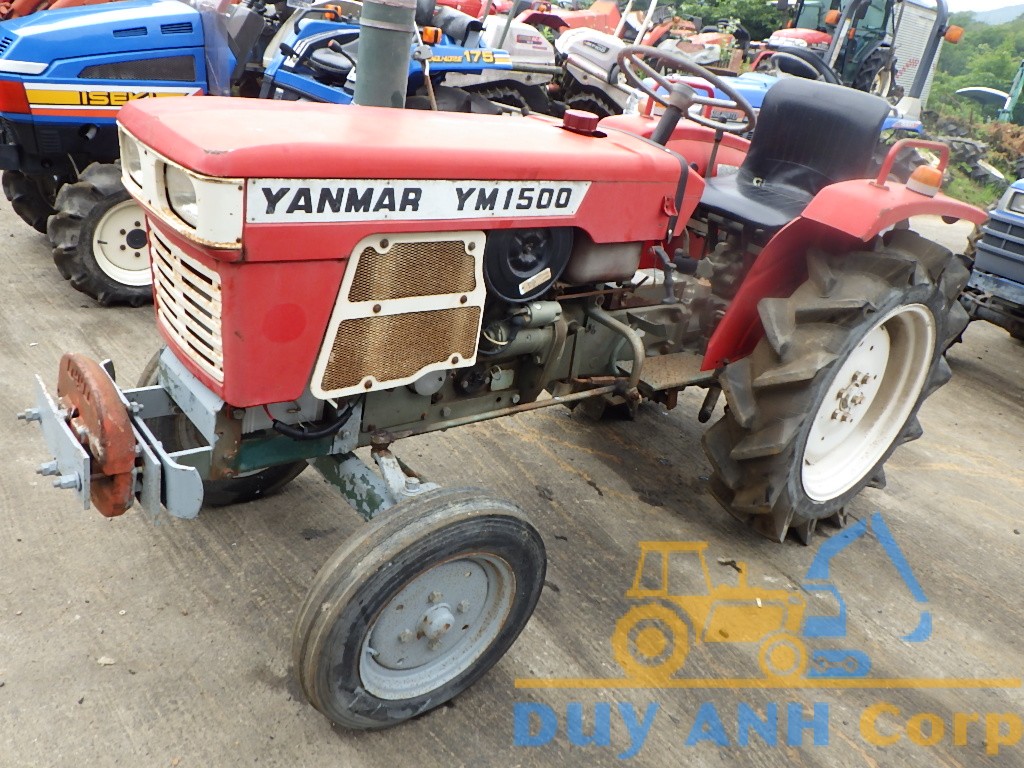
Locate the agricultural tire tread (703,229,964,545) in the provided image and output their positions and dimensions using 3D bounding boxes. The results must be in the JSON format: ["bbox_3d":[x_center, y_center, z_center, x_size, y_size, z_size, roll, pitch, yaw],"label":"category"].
[{"bbox_3d":[0.949,0.024,2.371,0.966,0.966,0.200,-10,32,-38],"label":"agricultural tire tread"}]

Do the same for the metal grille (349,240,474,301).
[{"bbox_3d":[-0.171,-0.206,1.488,0.280,0.107,0.015,-10,32,-38],"label":"metal grille"}]

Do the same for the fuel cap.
[{"bbox_3d":[0.154,-0.583,1.834,0.078,0.036,0.078,9,25,-4],"label":"fuel cap"}]

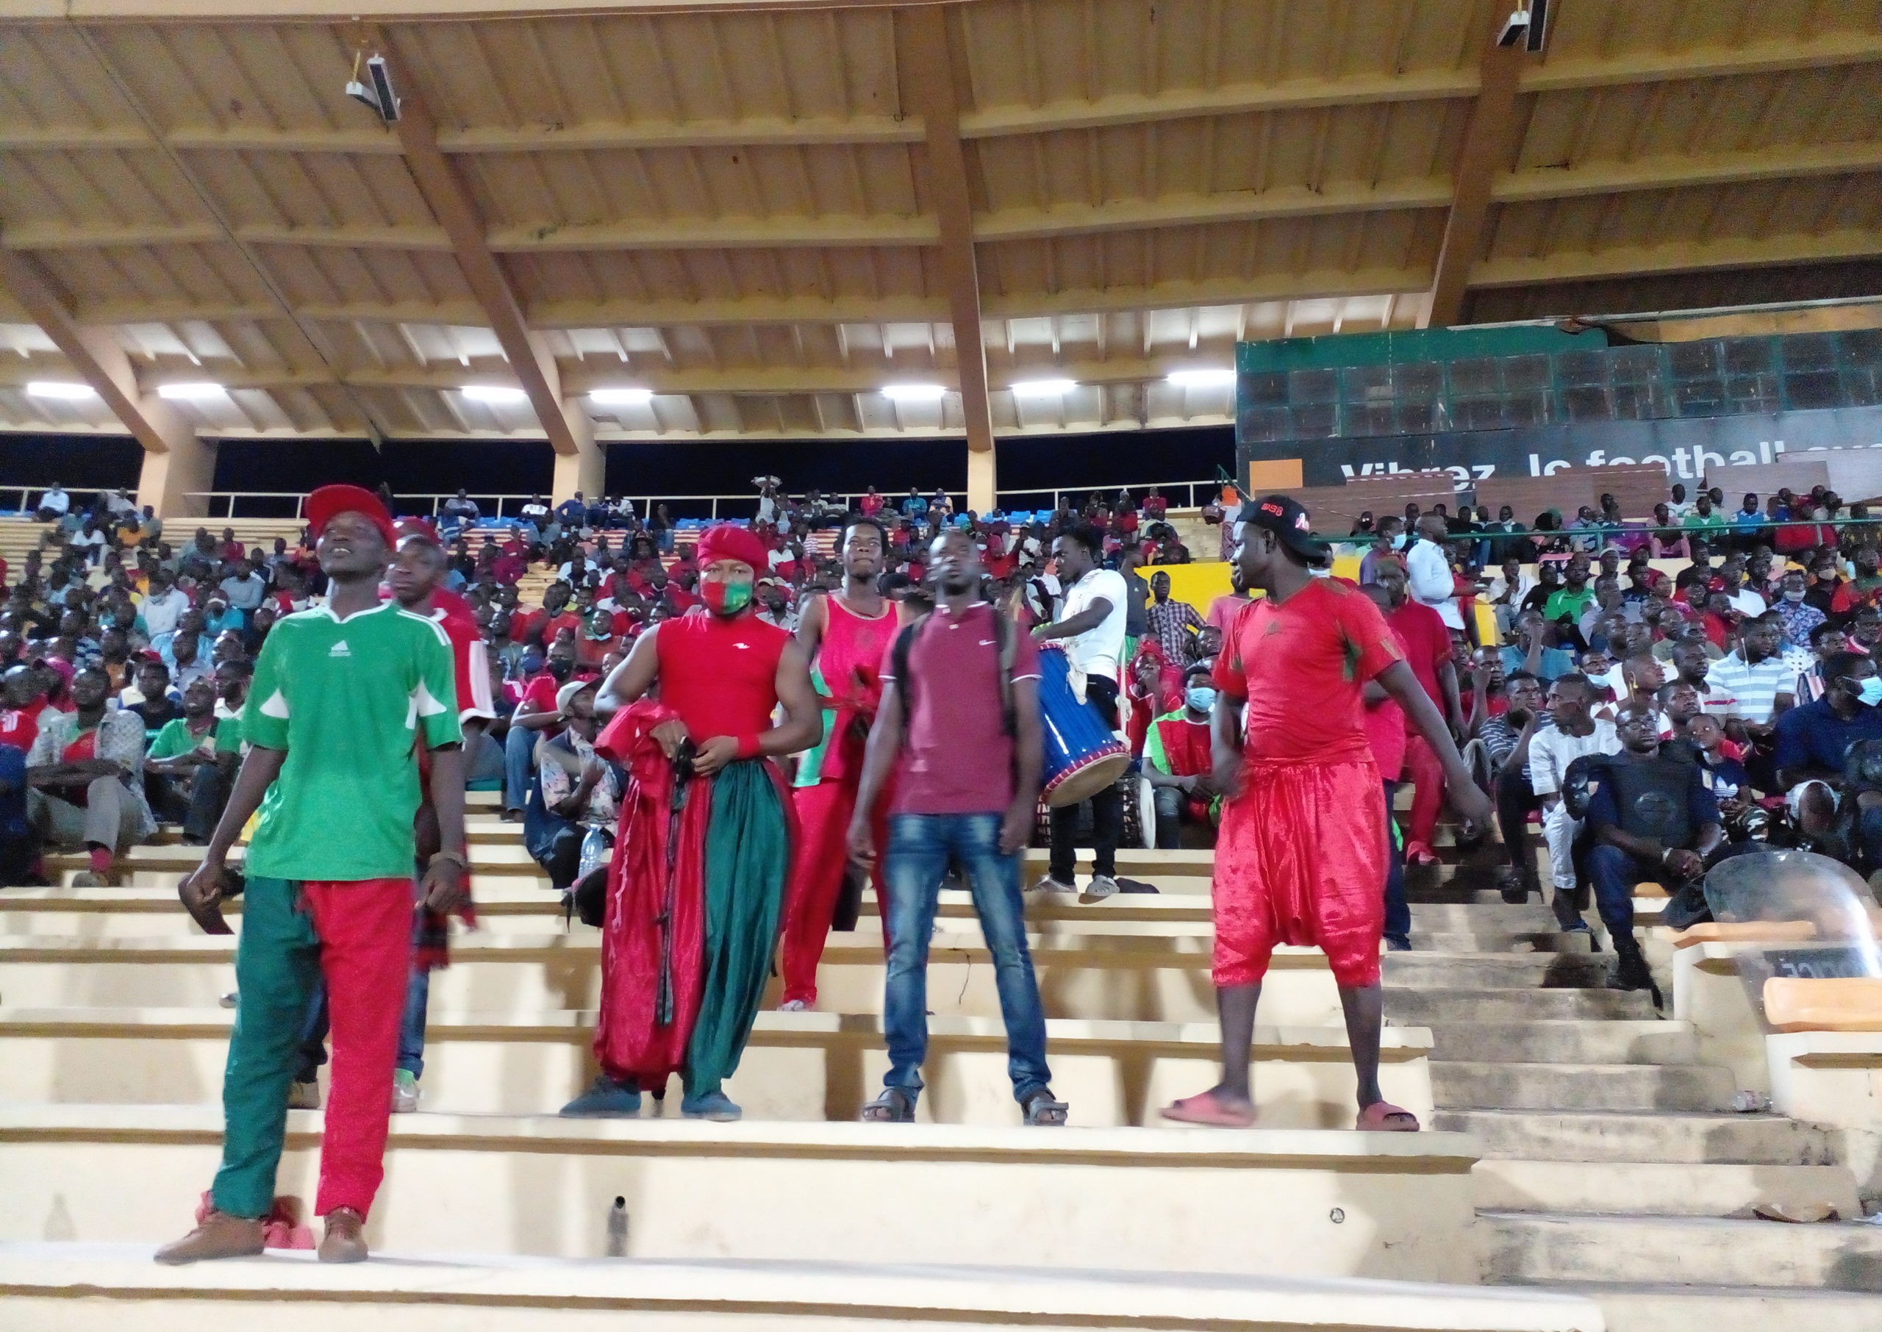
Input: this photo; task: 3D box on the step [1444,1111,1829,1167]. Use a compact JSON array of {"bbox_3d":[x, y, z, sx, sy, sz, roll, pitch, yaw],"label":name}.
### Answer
[{"bbox_3d":[2.129,1.502,4.650,1.205,0.150,0.360,-1,-16,5],"label":"step"}]

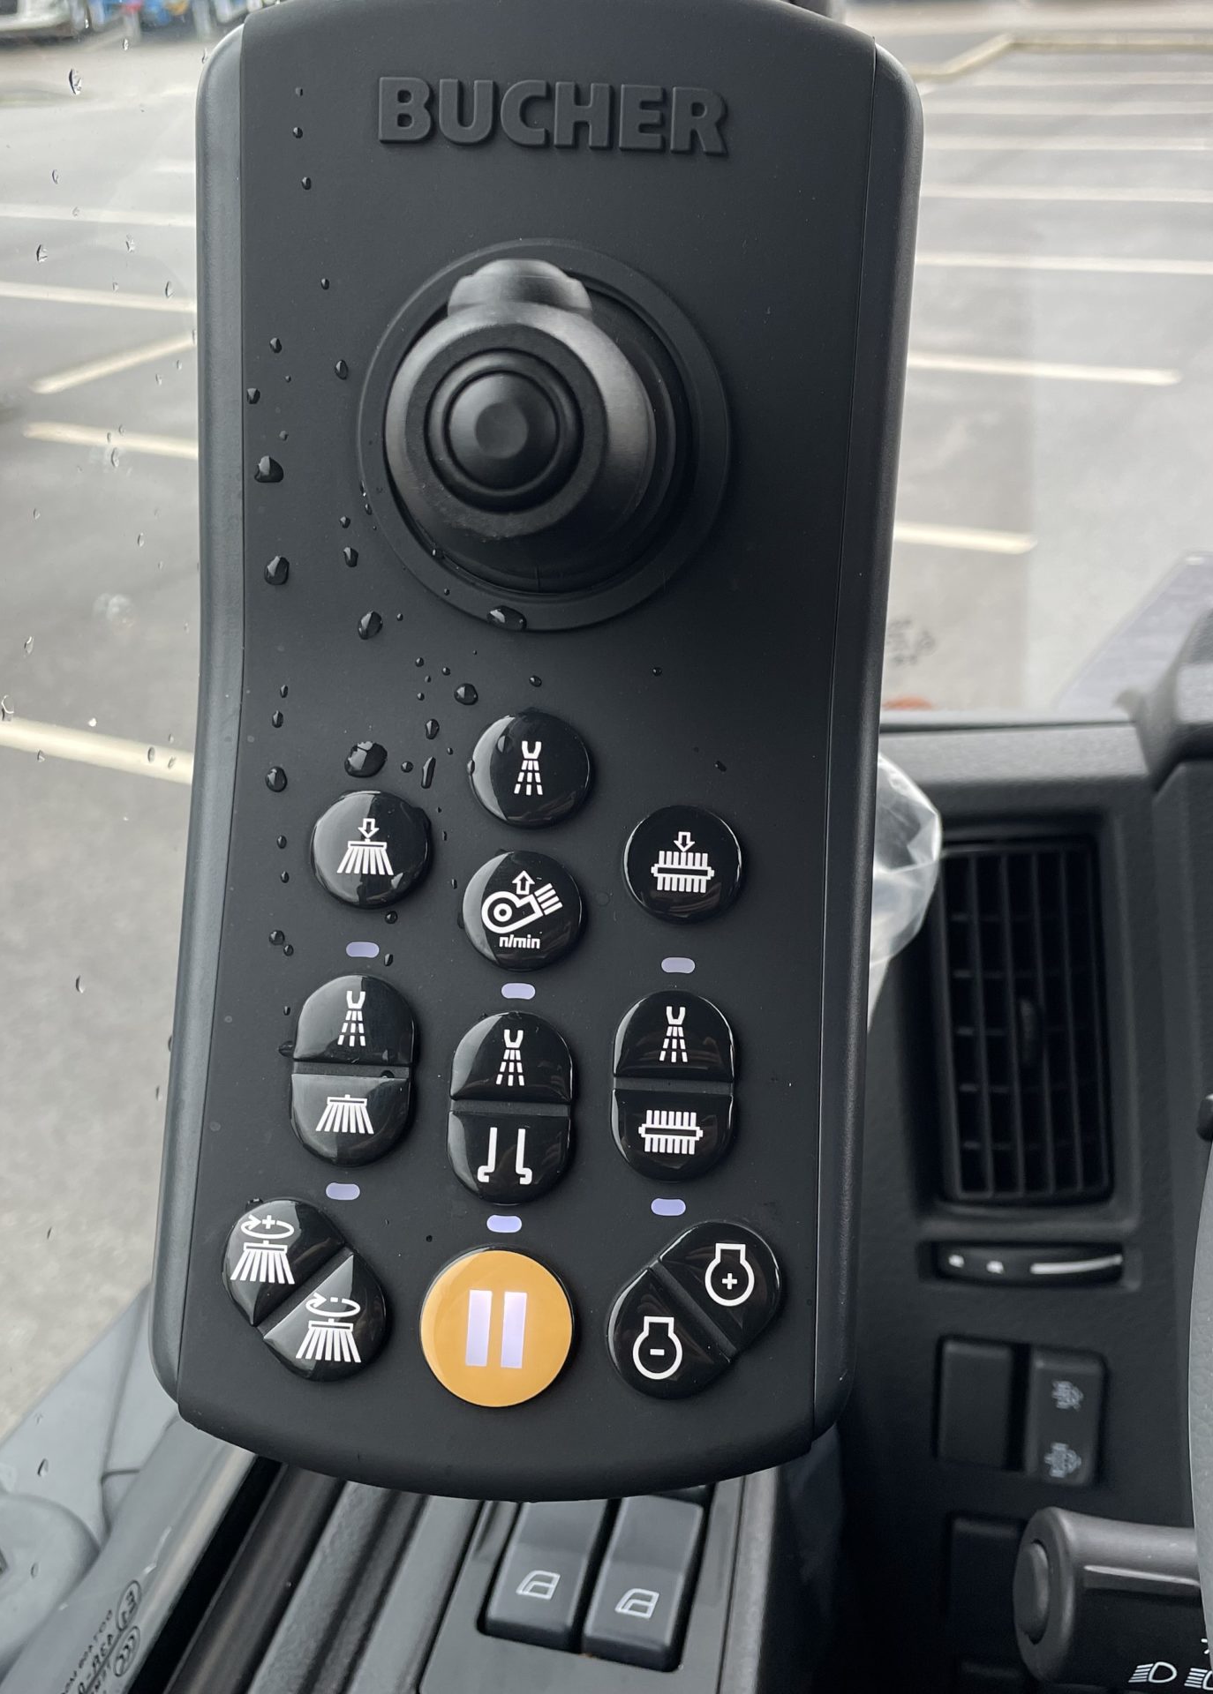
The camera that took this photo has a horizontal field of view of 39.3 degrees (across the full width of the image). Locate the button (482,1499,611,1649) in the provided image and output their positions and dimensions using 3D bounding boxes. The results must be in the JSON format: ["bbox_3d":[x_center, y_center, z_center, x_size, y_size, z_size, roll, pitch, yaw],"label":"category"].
[{"bbox_3d":[-0.013,0.172,0.407,0.019,0.011,0.047,8,16,9],"label":"button"}]

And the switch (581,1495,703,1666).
[{"bbox_3d":[0.009,0.175,0.407,0.019,0.011,0.047,8,16,9],"label":"switch"}]

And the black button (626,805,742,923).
[{"bbox_3d":[0.011,0.003,0.250,0.017,0.017,0.004,3,-14,1],"label":"black button"}]

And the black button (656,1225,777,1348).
[{"bbox_3d":[0.017,0.065,0.249,0.018,0.018,0.004,3,-11,1],"label":"black button"}]

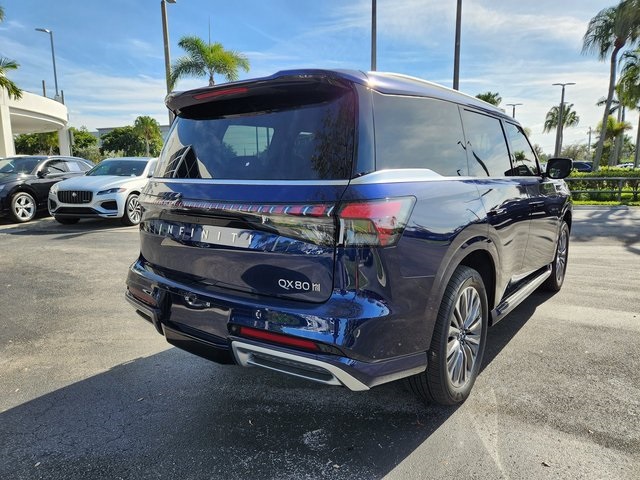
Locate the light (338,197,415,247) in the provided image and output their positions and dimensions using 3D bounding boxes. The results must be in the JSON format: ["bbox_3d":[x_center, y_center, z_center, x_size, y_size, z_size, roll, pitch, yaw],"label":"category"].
[{"bbox_3d":[0.238,-0.075,1.820,0.220,0.220,0.400,5,11,30],"label":"light"}]

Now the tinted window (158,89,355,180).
[{"bbox_3d":[-0.476,-0.535,2.304,1.500,0.430,0.160,7,-8,38],"label":"tinted window"}]

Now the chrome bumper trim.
[{"bbox_3d":[-0.100,0.559,1.913,0.670,0.150,0.220,5,11,30],"label":"chrome bumper trim"}]

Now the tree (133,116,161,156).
[{"bbox_3d":[-17.394,-8.903,43.024,2.800,6.776,2.800,-4,10,-21],"label":"tree"}]

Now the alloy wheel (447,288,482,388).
[{"bbox_3d":[0.800,0.571,2.600,0.200,0.600,0.600,7,12,38],"label":"alloy wheel"}]

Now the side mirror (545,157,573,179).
[{"bbox_3d":[2.244,-0.677,3.987,0.240,0.200,0.180,7,12,38],"label":"side mirror"}]

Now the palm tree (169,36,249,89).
[{"bbox_3d":[-5.832,-6.606,23.371,4.200,8.421,4.200,-2,9,-13],"label":"palm tree"}]

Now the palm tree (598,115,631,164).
[{"bbox_3d":[21.510,-6.380,31.082,2.400,5.291,2.400,6,11,34],"label":"palm tree"}]

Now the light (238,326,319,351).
[{"bbox_3d":[-0.183,0.446,1.897,0.430,0.055,0.070,5,11,31],"label":"light"}]

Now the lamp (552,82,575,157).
[{"bbox_3d":[20.933,-9.131,37.205,2.200,8.771,0.400,0,9,0],"label":"lamp"}]

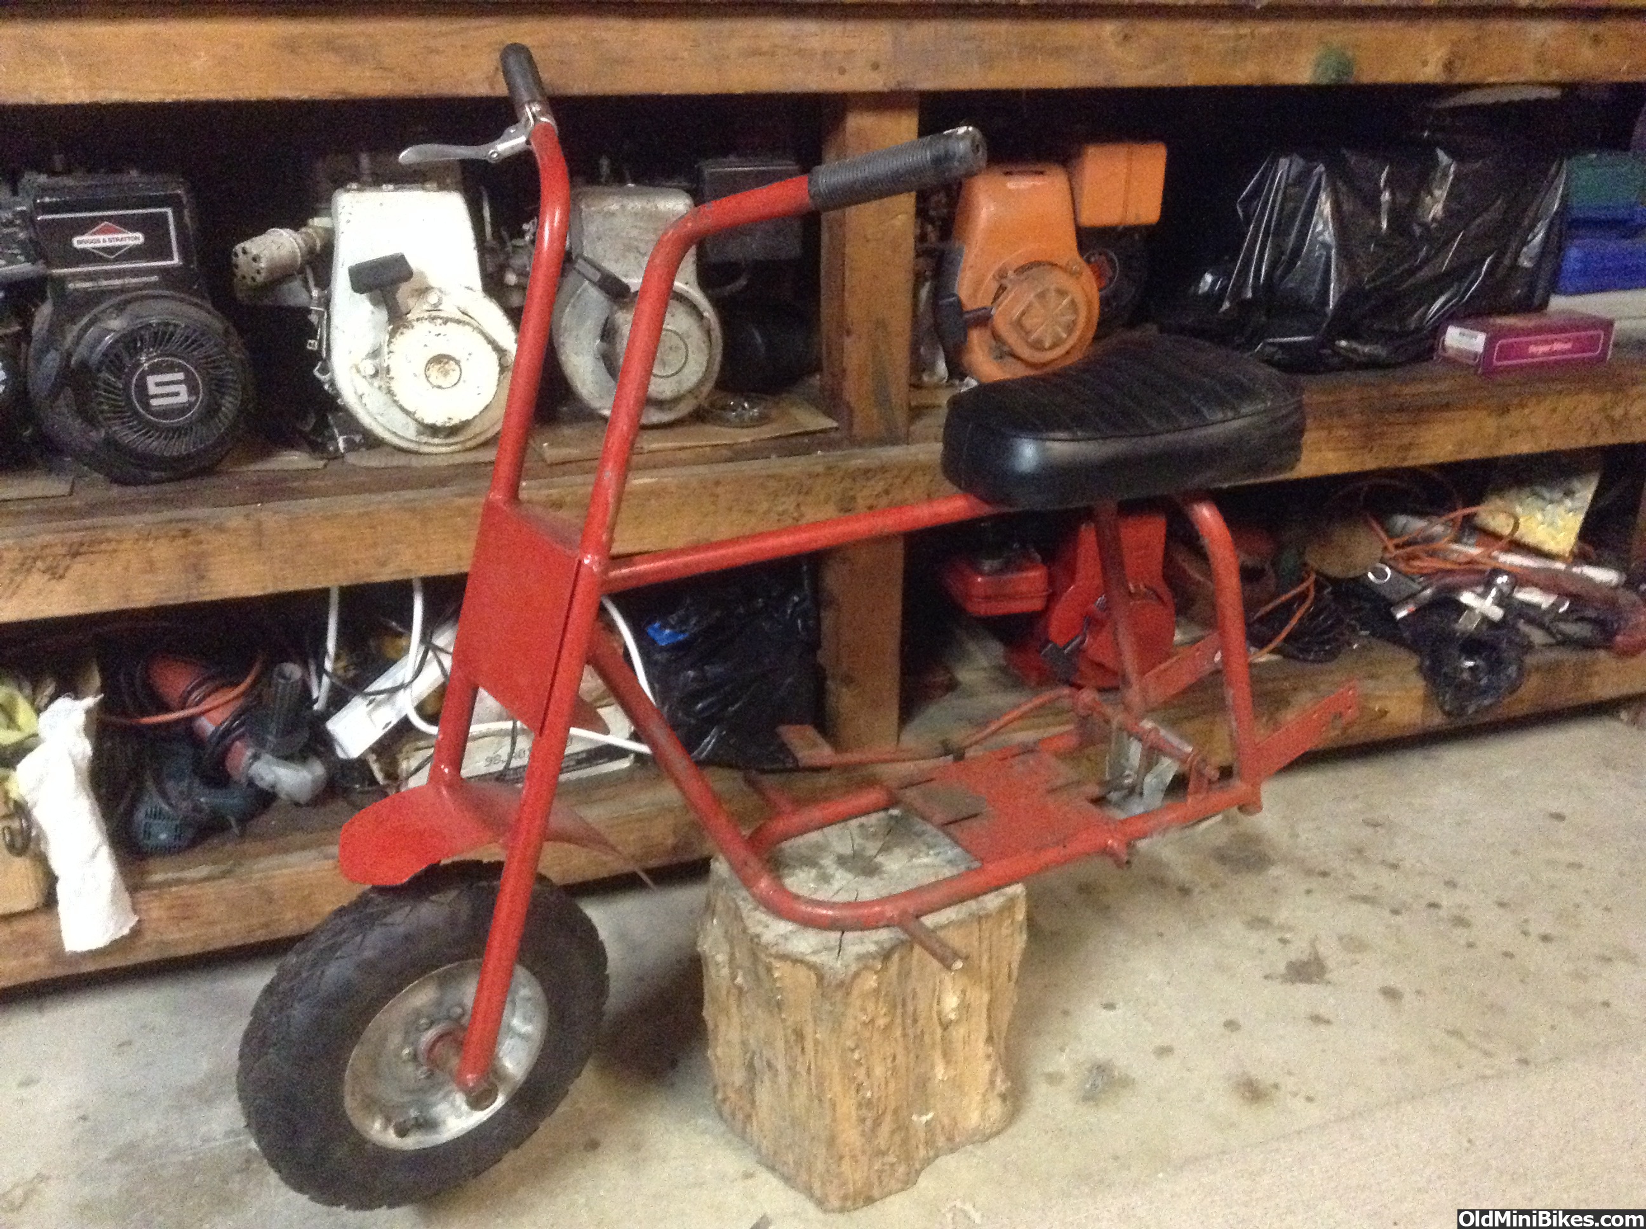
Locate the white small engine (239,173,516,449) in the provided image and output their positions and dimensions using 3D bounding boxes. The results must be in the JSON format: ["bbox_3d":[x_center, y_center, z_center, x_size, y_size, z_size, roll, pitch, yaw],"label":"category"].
[{"bbox_3d":[-0.528,-0.345,1.792,0.312,0.296,0.281,-10,24,-25],"label":"white small engine"}]

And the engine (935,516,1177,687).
[{"bbox_3d":[0.323,-0.038,2.251,0.307,0.255,0.234,-7,23,-19],"label":"engine"}]

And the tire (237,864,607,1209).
[{"bbox_3d":[-0.336,0.364,1.359,0.333,0.333,0.090,-15,30,-34],"label":"tire"}]

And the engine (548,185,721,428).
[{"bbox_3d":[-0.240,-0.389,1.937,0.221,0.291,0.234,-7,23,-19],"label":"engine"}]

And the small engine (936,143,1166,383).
[{"bbox_3d":[0.295,-0.488,2.173,0.338,0.299,0.260,-7,23,-19],"label":"small engine"}]

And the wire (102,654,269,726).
[{"bbox_3d":[-0.762,0.095,1.873,0.172,0.081,0.083,-7,23,-19],"label":"wire"}]

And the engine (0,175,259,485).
[{"bbox_3d":[-0.782,-0.307,1.671,0.291,0.312,0.291,-14,26,-33],"label":"engine"}]

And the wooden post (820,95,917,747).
[{"bbox_3d":[0.050,-0.218,1.937,0.087,0.816,0.085,-7,23,-19],"label":"wooden post"}]

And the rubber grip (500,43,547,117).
[{"bbox_3d":[-0.253,-0.453,1.327,0.034,0.034,0.125,-4,43,-16],"label":"rubber grip"}]

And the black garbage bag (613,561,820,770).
[{"bbox_3d":[-0.167,0.024,2.018,0.250,0.281,0.250,-7,23,-18],"label":"black garbage bag"}]

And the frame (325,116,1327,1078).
[{"bbox_3d":[0.118,-0.054,1.493,1.189,0.806,0.468,-11,30,-34],"label":"frame"}]

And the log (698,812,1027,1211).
[{"bbox_3d":[0.033,0.370,1.528,0.256,0.265,0.231,-14,26,-33],"label":"log"}]

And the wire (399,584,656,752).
[{"bbox_3d":[-0.369,0.062,1.958,0.307,0.208,0.146,-7,23,-19],"label":"wire"}]

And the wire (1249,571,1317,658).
[{"bbox_3d":[0.675,0.002,2.298,0.099,0.104,0.083,-7,23,-18],"label":"wire"}]

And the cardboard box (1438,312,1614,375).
[{"bbox_3d":[1.039,-0.405,2.320,0.253,0.063,0.102,-9,24,-23],"label":"cardboard box"}]

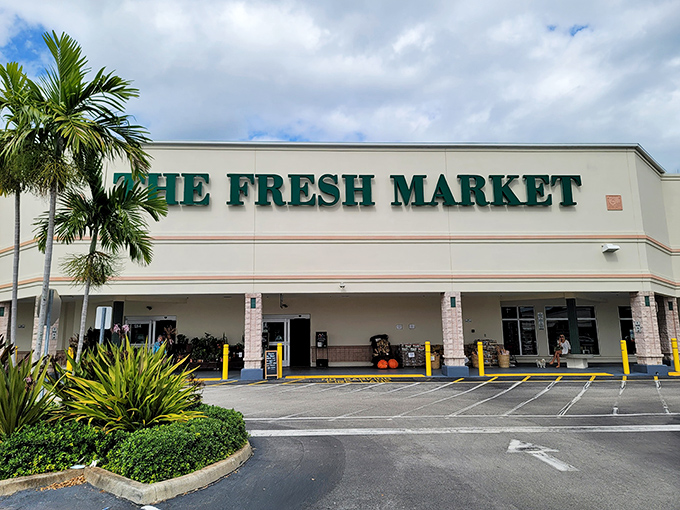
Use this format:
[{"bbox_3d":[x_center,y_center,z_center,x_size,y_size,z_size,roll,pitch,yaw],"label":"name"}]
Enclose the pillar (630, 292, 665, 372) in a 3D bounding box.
[{"bbox_3d":[11.420,2.899,18.291,0.720,3.045,0.720,0,-10,-2],"label":"pillar"}]

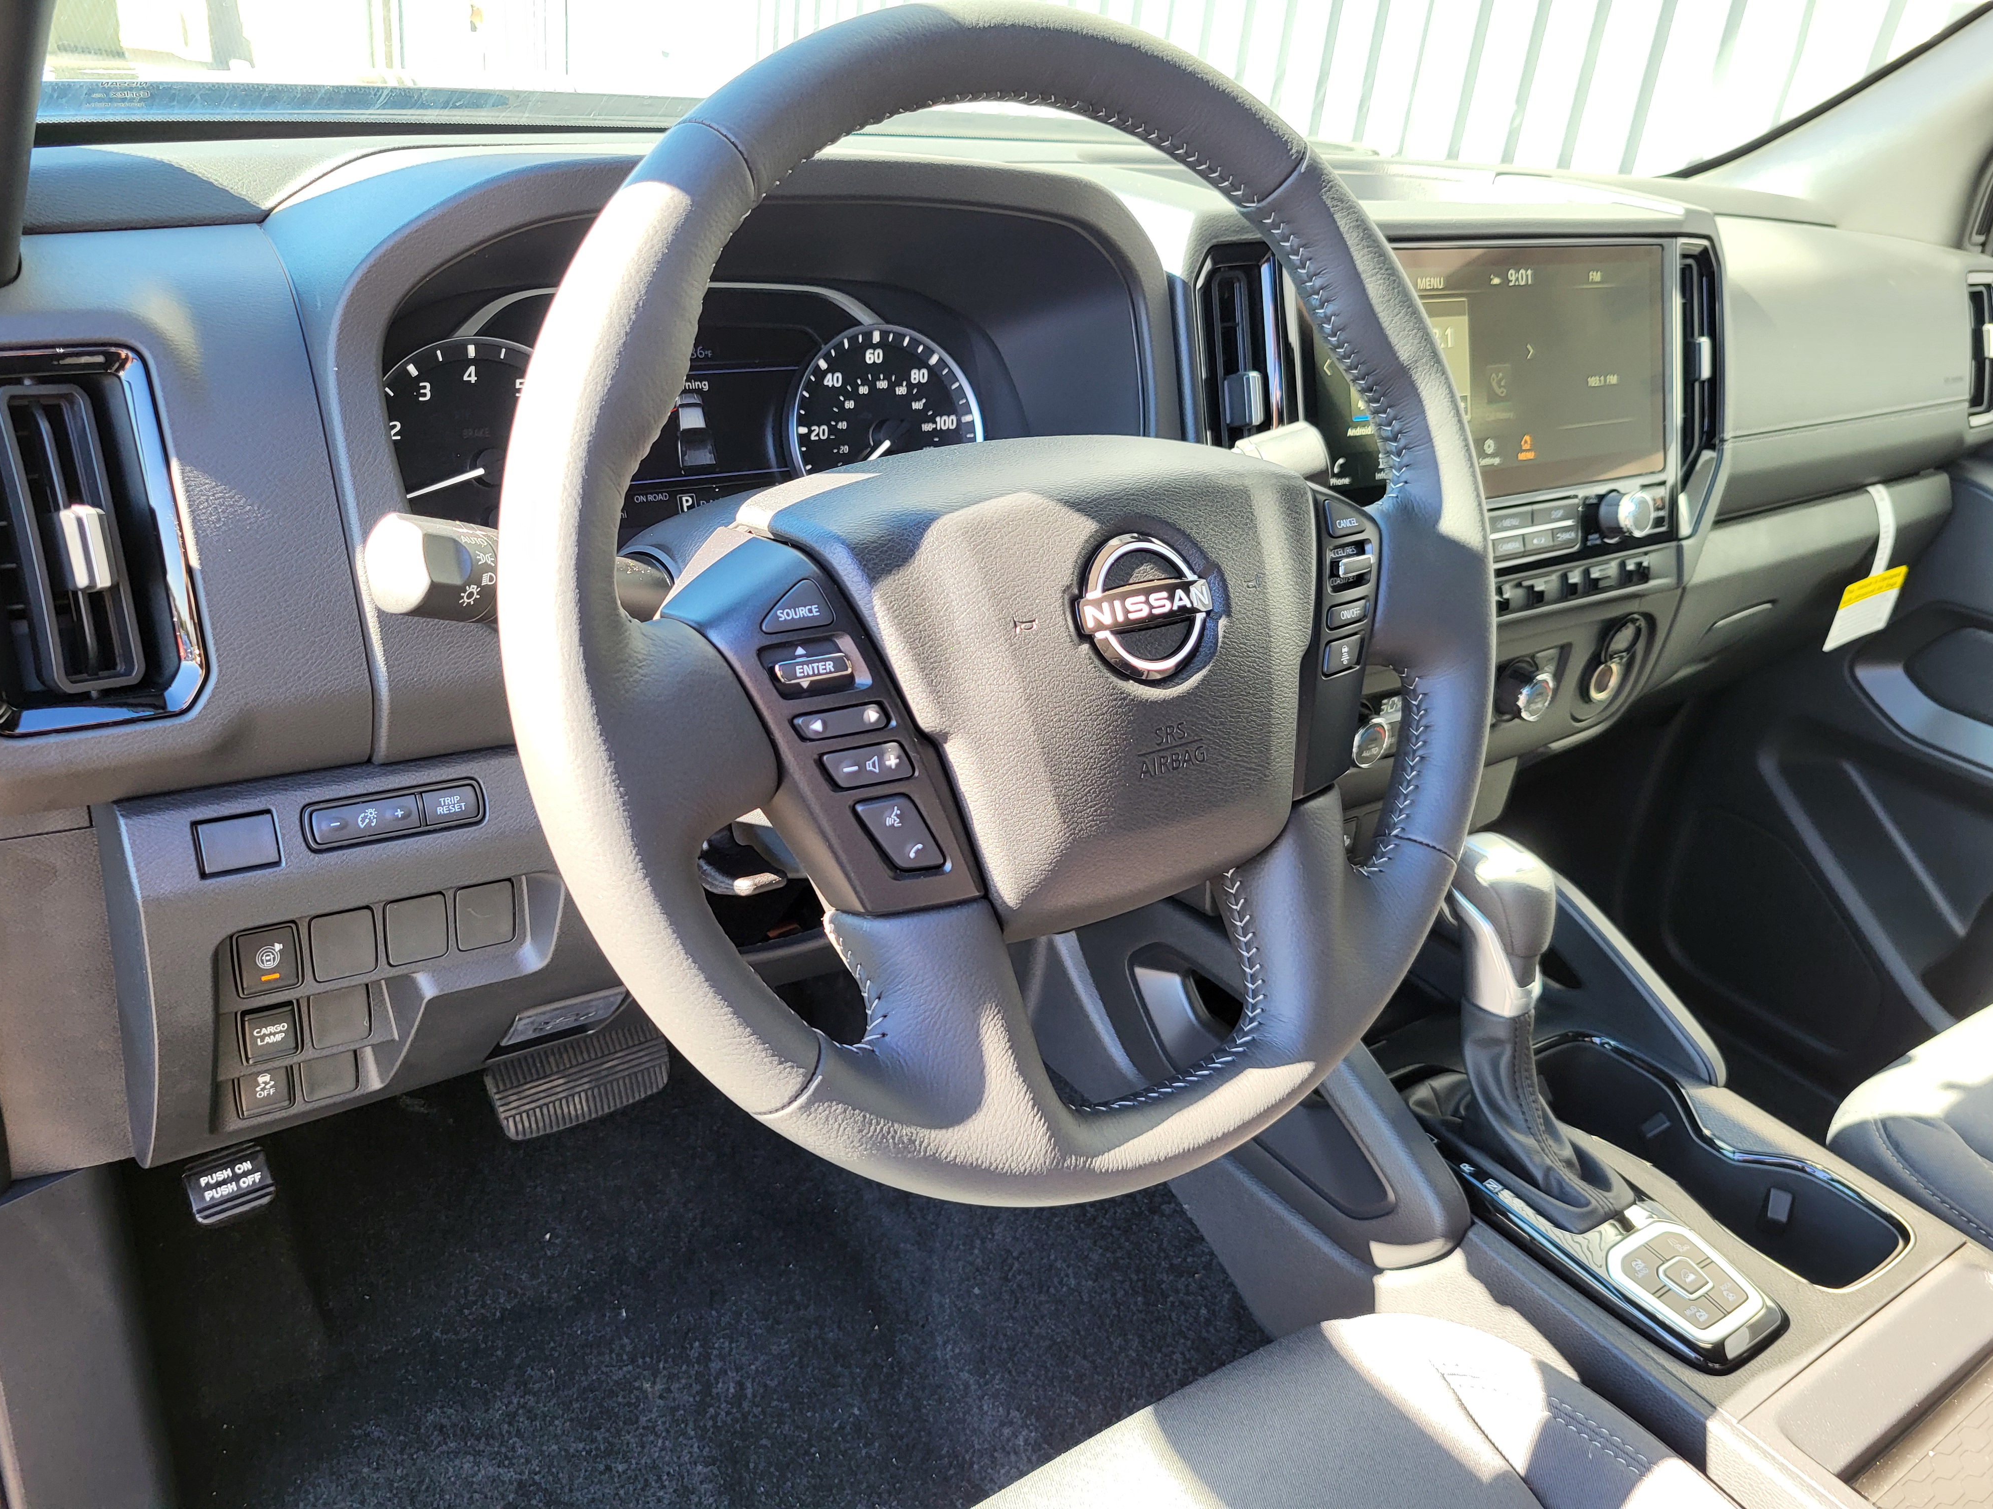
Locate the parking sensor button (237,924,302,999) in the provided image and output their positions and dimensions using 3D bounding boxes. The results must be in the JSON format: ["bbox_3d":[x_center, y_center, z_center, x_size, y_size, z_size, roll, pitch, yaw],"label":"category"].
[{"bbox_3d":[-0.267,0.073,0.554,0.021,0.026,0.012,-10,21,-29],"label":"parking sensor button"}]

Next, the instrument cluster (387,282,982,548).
[{"bbox_3d":[-0.149,-0.155,0.730,0.320,0.136,0.050,-13,13,-32],"label":"instrument cluster"}]

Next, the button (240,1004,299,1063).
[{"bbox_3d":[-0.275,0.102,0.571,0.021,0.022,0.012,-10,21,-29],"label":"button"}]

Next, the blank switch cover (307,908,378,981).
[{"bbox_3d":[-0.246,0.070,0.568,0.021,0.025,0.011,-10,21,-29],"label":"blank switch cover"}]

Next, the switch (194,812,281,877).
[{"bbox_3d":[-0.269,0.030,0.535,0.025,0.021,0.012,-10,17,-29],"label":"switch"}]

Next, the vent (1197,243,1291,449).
[{"bbox_3d":[0.104,-0.155,0.699,0.052,0.150,0.035,-13,13,-32],"label":"vent"}]

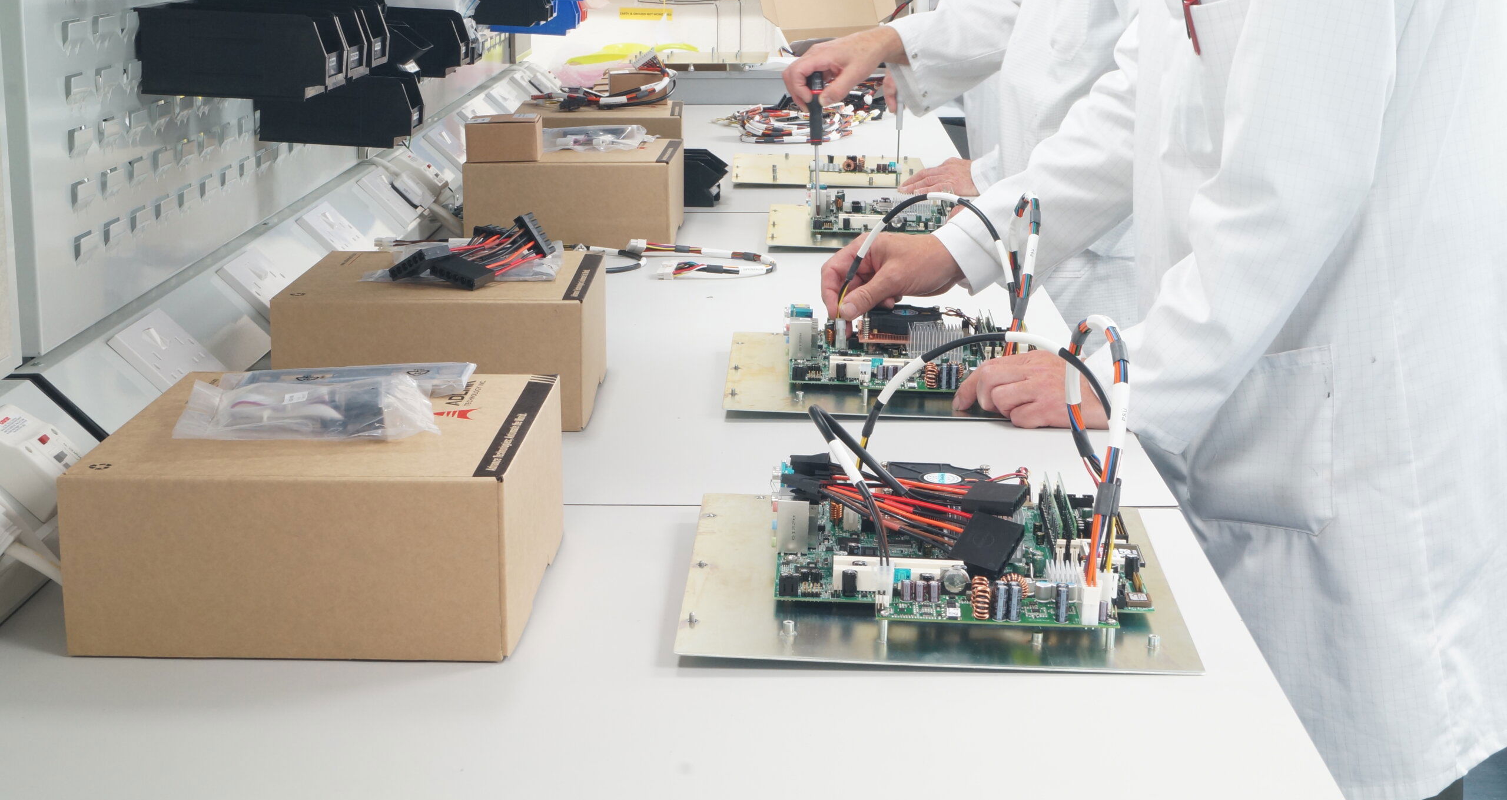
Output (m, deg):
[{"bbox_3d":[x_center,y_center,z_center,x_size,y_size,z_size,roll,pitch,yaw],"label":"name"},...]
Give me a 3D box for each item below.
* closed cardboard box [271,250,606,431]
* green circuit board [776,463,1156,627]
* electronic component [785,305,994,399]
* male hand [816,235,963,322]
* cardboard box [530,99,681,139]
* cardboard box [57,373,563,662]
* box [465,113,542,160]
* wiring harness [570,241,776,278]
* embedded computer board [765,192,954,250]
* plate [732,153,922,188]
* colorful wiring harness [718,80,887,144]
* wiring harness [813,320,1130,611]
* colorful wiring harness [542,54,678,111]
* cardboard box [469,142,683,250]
[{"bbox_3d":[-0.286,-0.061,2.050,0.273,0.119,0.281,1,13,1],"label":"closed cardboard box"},{"bbox_3d":[0.137,0.088,1.498,0.248,0.048,0.266,1,13,2],"label":"green circuit board"},{"bbox_3d":[0.157,-0.060,2.136,0.248,0.048,0.266,1,13,1],"label":"electronic component"},{"bbox_3d":[0.138,-0.123,2.168,0.145,0.092,0.095,0,13,0],"label":"male hand"},{"bbox_3d":[-0.253,-0.421,3.592,0.272,0.117,0.280,0,13,-1],"label":"cardboard box"},{"bbox_3d":[-0.283,0.072,1.471,0.272,0.117,0.280,1,13,2],"label":"cardboard box"},{"bbox_3d":[-0.334,-0.350,2.914,0.092,0.052,0.092,0,13,-4],"label":"box"},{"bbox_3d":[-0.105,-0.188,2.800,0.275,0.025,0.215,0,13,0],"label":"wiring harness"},{"bbox_3d":[0.185,-0.271,3.082,0.327,0.056,0.362,1,13,1],"label":"embedded computer board"},{"bbox_3d":[0.132,-0.391,3.714,0.329,0.014,0.356,1,13,0],"label":"plate"},{"bbox_3d":[0.098,-0.587,4.391,0.345,0.084,0.400,0,13,0],"label":"colorful wiring harness"},{"bbox_3d":[0.142,0.032,1.466,0.210,0.166,0.190,1,13,2],"label":"wiring harness"},{"bbox_3d":[-0.243,-0.532,3.629,0.232,0.088,0.170,0,13,0],"label":"colorful wiring harness"},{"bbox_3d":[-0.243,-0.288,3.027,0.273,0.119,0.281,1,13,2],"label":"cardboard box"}]

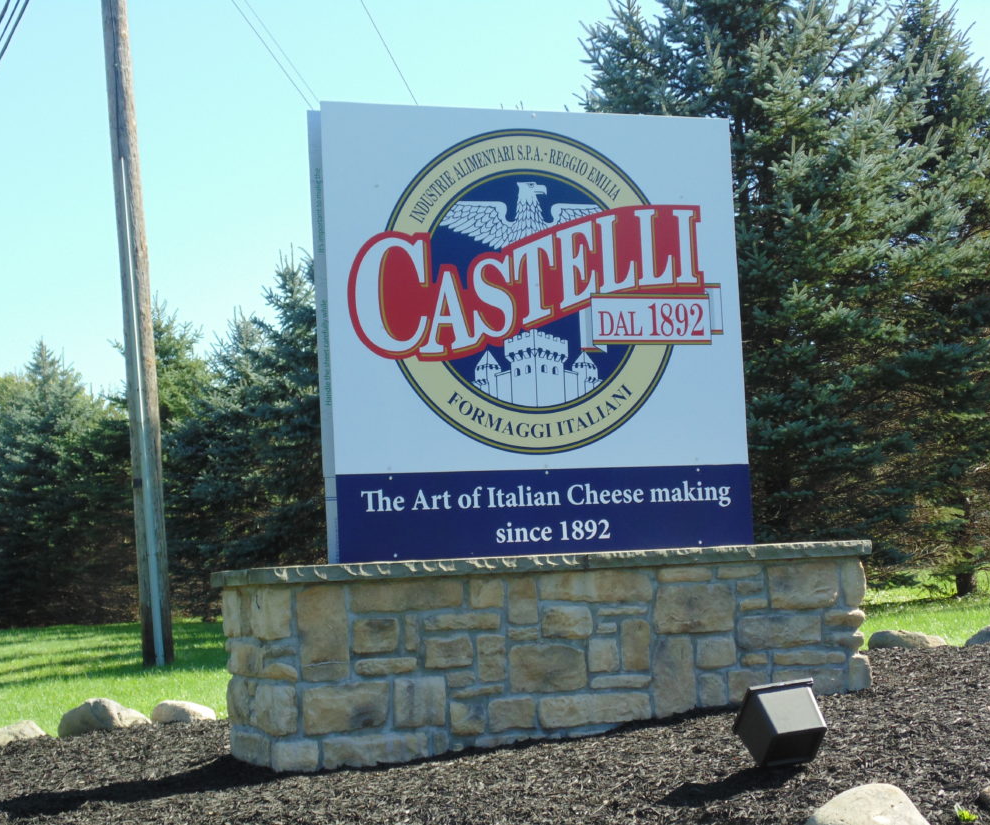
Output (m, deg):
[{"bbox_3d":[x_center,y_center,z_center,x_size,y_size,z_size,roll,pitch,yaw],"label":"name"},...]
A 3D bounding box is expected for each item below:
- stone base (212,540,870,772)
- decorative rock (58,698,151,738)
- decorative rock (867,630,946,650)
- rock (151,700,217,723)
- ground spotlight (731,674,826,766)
[{"bbox_3d":[0.202,0.813,7.059,2.244,0.646,0.507,-1,-5,-21],"label":"stone base"},{"bbox_3d":[-1.749,1.373,9.250,0.430,0.170,0.310,-1,-5,-25],"label":"decorative rock"},{"bbox_3d":[1.992,1.111,10.000,0.380,0.125,0.270,-3,-4,0],"label":"decorative rock"},{"bbox_3d":[-1.451,1.402,9.650,0.310,0.125,0.240,-1,-5,-15],"label":"rock"},{"bbox_3d":[0.799,0.871,5.800,0.225,0.190,0.175,0,34,-27],"label":"ground spotlight"}]

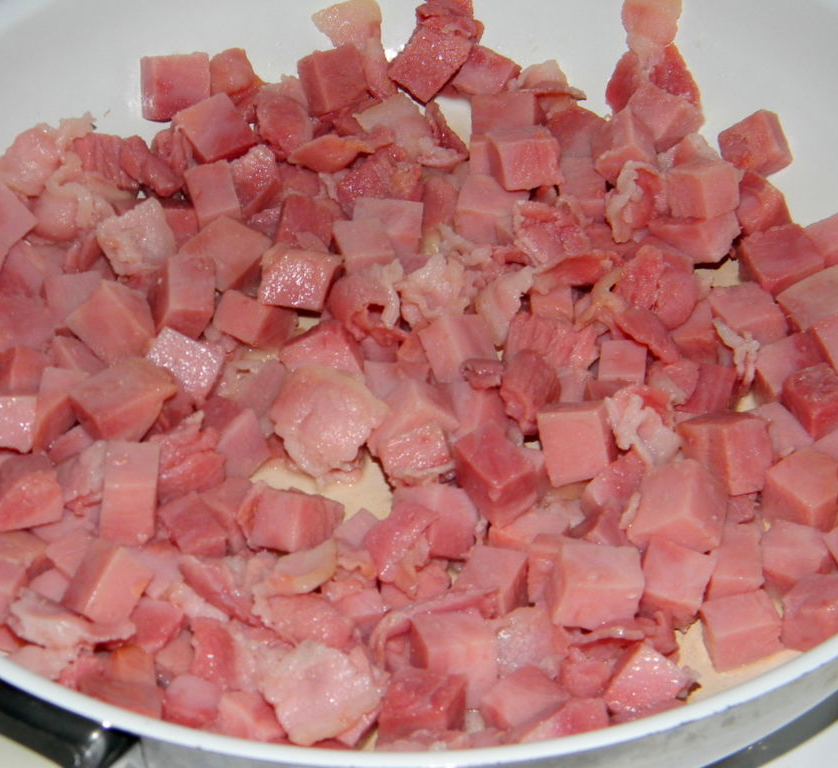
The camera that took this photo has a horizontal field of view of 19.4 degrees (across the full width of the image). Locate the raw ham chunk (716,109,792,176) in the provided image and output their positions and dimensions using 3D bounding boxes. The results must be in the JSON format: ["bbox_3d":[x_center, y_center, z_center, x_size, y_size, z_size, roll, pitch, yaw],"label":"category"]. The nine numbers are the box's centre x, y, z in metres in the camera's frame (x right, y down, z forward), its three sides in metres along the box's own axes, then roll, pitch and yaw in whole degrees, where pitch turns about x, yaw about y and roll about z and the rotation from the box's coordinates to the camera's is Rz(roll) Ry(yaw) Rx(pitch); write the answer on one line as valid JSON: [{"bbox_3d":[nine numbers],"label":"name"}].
[{"bbox_3d":[0.082,-0.058,0.596,0.012,0.011,0.012,-27,72,32],"label":"raw ham chunk"}]

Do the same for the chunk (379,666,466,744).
[{"bbox_3d":[0.000,0.065,0.487,0.014,0.008,0.013,0,22,13],"label":"chunk"}]

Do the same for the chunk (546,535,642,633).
[{"bbox_3d":[0.036,0.041,0.502,0.016,0.014,0.011,-1,52,-11],"label":"chunk"}]

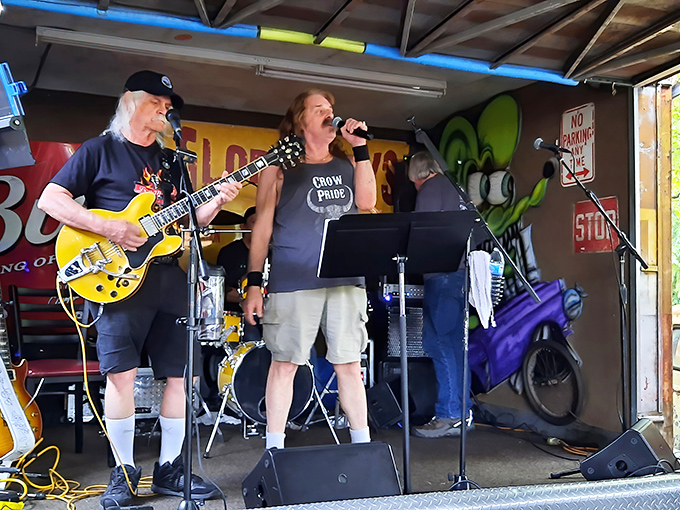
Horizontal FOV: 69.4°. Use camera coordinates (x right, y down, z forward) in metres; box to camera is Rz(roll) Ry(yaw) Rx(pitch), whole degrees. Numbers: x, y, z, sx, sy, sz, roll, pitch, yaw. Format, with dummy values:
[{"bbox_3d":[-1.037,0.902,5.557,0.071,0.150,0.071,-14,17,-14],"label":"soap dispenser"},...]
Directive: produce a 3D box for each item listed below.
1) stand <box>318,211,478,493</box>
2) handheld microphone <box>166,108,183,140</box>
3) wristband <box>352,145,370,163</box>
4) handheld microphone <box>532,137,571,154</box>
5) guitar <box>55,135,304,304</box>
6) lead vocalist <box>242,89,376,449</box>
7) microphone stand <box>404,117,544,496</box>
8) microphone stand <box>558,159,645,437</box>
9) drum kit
[{"bbox_3d":[0.238,0.421,1.900,0.570,1.150,0.460,1,-3,-7],"label":"stand"},{"bbox_3d":[-0.616,-0.496,1.840,0.052,0.165,0.052,-34,-43,-1],"label":"handheld microphone"},{"bbox_3d":[0.097,-0.459,2.220,0.070,0.070,0.062,-9,-3,0],"label":"wristband"},{"bbox_3d":[0.985,-0.513,2.320,0.170,0.052,0.052,17,0,17],"label":"handheld microphone"},{"bbox_3d":[-0.559,-0.175,1.836,1.030,0.405,0.080,-32,-12,-5],"label":"guitar"},{"bbox_3d":[-0.145,0.103,2.330,0.600,1.810,0.410,2,-3,-21],"label":"lead vocalist"},{"bbox_3d":[0.540,0.232,2.000,0.580,1.550,0.500,1,-3,6],"label":"microphone stand"},{"bbox_3d":[1.245,0.288,2.330,0.520,1.500,0.480,1,-3,9],"label":"microphone stand"},{"bbox_3d":[-0.469,0.478,3.050,1.150,1.140,1.000,2,-3,-22],"label":"drum kit"}]

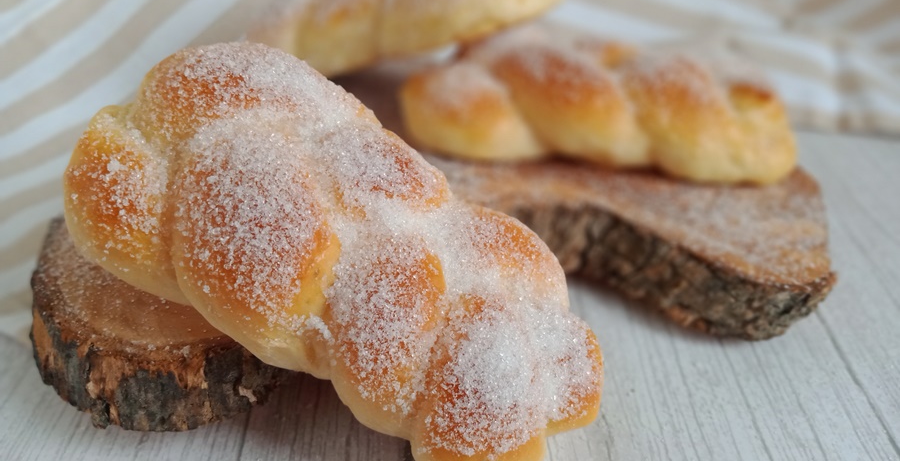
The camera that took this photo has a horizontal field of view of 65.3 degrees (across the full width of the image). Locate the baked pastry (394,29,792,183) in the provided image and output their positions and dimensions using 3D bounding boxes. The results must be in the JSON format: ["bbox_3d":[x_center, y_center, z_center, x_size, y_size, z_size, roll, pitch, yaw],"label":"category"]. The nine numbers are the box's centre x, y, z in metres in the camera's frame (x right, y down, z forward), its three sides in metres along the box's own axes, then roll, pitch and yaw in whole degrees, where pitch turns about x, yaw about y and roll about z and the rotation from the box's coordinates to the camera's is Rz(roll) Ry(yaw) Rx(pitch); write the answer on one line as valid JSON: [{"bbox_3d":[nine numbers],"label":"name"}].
[{"bbox_3d":[0.052,-0.049,0.256,0.137,0.038,0.069,8,38,11],"label":"baked pastry"}]

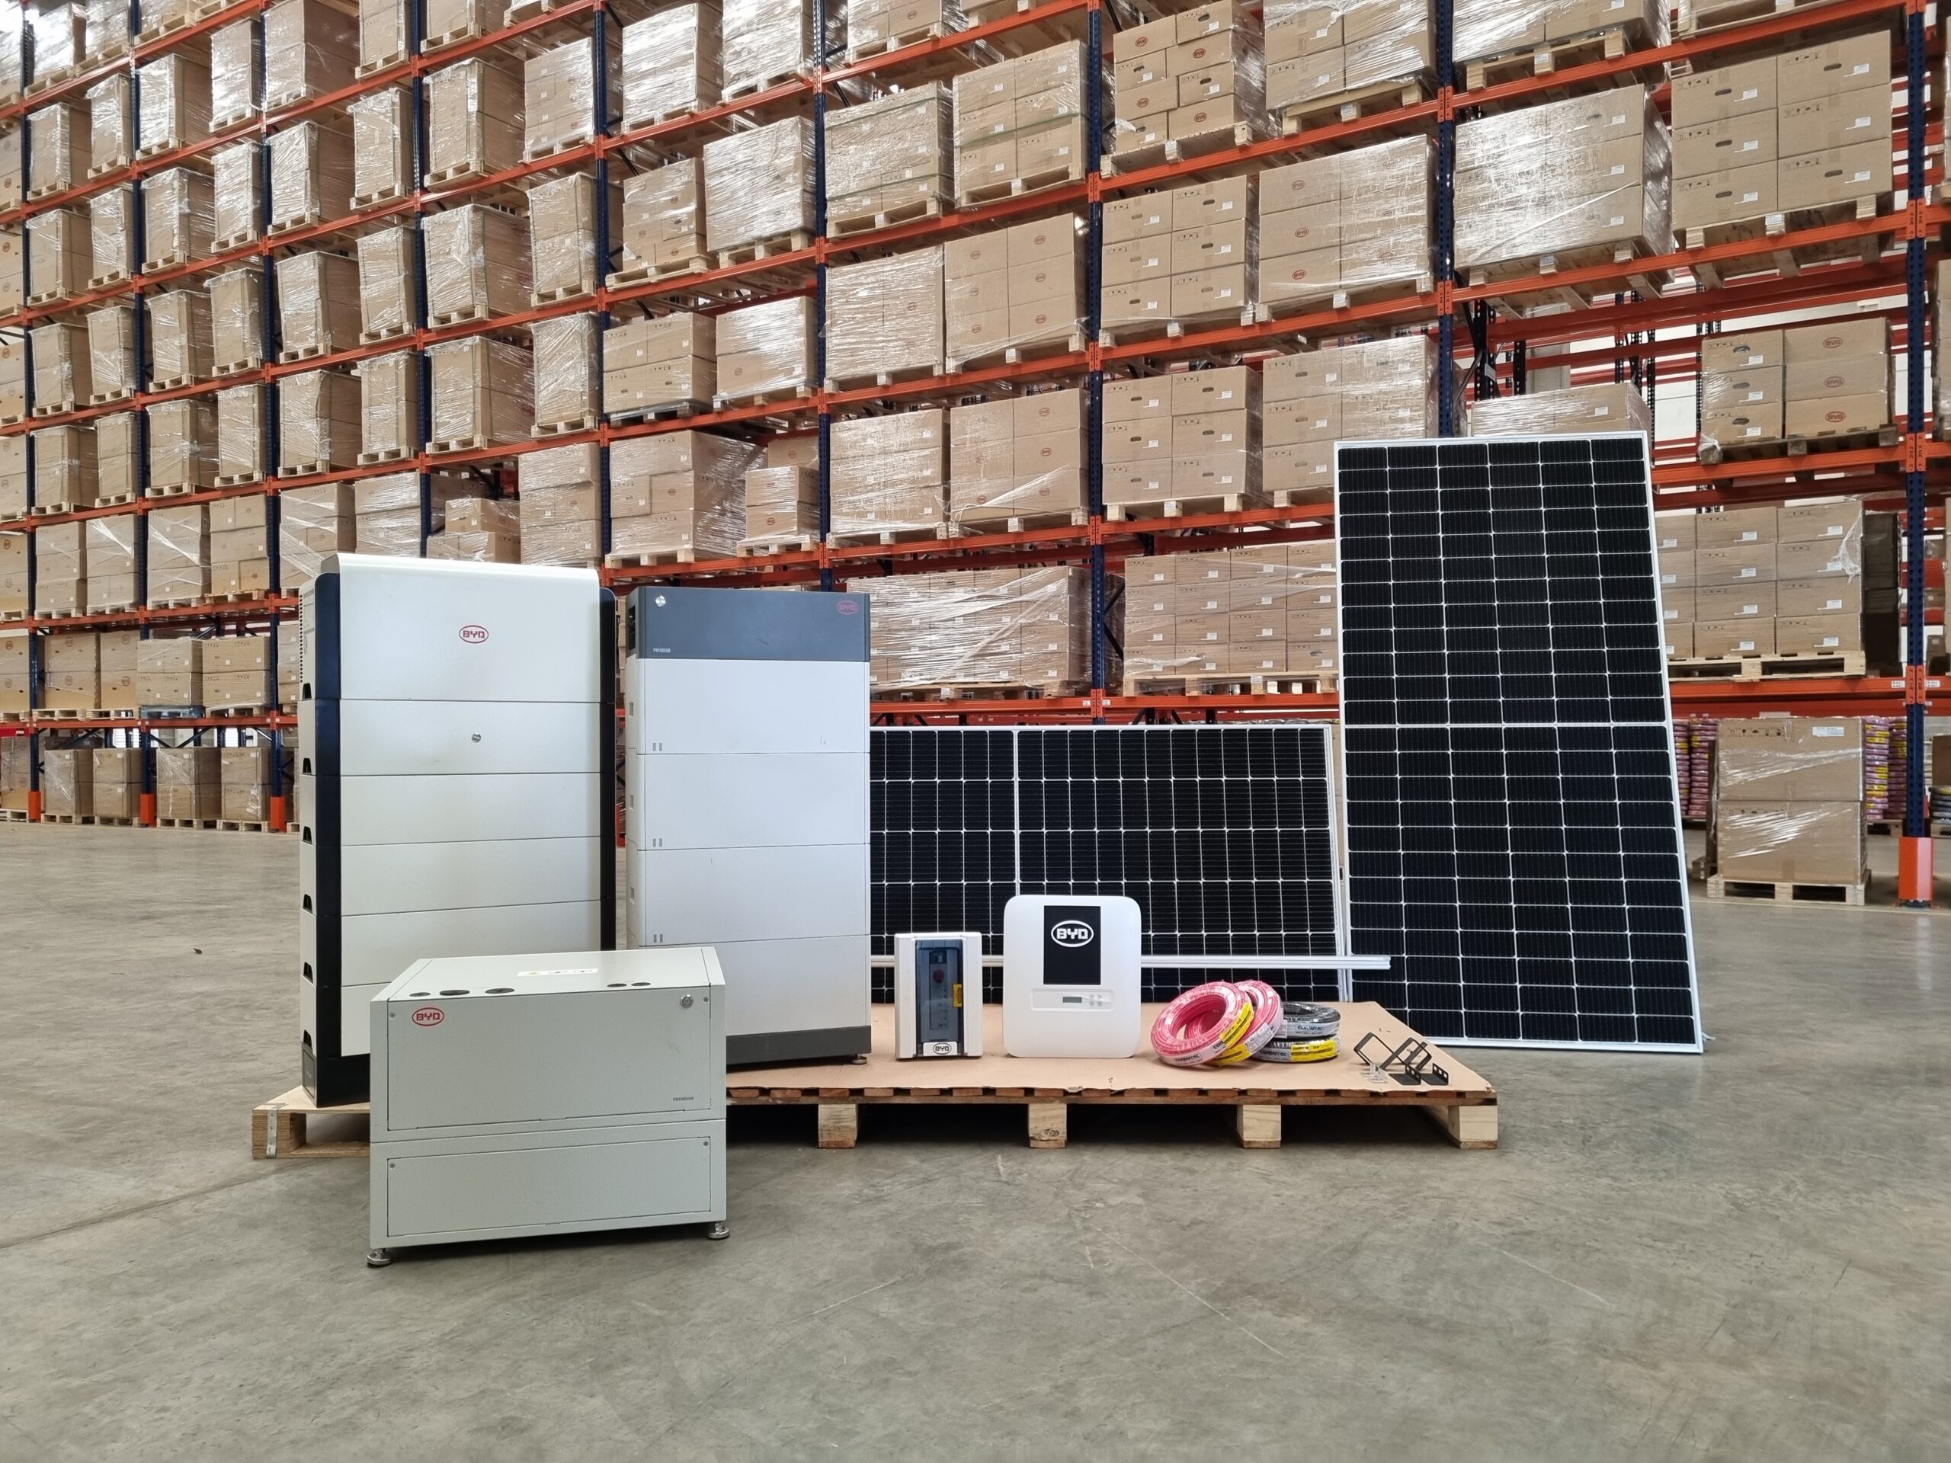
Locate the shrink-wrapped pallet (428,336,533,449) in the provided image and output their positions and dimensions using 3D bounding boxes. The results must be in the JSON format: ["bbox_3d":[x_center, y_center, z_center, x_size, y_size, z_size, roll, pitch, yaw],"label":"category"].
[{"bbox_3d":[-4.824,-3.302,14.892,0.786,1.055,1.150,-1,0,31],"label":"shrink-wrapped pallet"}]

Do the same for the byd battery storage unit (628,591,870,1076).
[{"bbox_3d":[-0.597,0.246,3.819,0.585,1.193,0.298,-1,0,-18],"label":"byd battery storage unit"}]

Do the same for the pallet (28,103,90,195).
[{"bbox_3d":[-10.498,-6.742,17.456,0.682,0.959,1.080,-1,0,31],"label":"pallet"}]

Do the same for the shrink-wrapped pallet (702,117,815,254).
[{"bbox_3d":[-1.515,-4.319,12.195,0.990,1.030,1.050,-1,0,31],"label":"shrink-wrapped pallet"}]

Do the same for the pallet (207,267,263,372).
[{"bbox_3d":[-8.149,-4.612,17.174,0.820,1.110,1.180,-1,0,32],"label":"pallet"}]

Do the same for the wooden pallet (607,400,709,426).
[{"bbox_3d":[-2.492,-2.687,12.880,0.920,0.125,1.030,-1,0,31],"label":"wooden pallet"}]

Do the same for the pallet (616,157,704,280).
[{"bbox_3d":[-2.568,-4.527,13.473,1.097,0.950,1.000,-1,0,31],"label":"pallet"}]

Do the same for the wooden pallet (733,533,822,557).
[{"bbox_3d":[-1.431,-1.567,12.838,0.805,0.124,1.061,-1,0,32],"label":"wooden pallet"}]

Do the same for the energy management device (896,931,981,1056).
[{"bbox_3d":[-0.097,0.703,3.910,0.225,0.315,0.110,-1,0,-4],"label":"energy management device"}]

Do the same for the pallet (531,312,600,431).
[{"bbox_3d":[-3.556,-3.313,14.134,0.785,1.051,1.150,-1,0,31],"label":"pallet"}]

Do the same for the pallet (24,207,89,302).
[{"bbox_3d":[-10.766,-5.595,17.799,0.760,1.030,1.030,-1,0,31],"label":"pallet"}]

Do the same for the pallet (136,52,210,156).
[{"bbox_3d":[-9.254,-7.298,17.643,0.803,1.058,1.200,-1,0,31],"label":"pallet"}]

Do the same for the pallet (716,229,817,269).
[{"bbox_3d":[-1.501,-4.154,13.092,0.960,0.140,1.100,-1,0,32],"label":"pallet"}]

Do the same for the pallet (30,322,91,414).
[{"bbox_3d":[-11.241,-4.499,18.759,0.814,1.070,1.150,-1,0,31],"label":"pallet"}]

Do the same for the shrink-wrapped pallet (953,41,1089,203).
[{"bbox_3d":[0.564,-4.257,10.722,1.027,0.933,1.050,-1,0,31],"label":"shrink-wrapped pallet"}]

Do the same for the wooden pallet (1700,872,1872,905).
[{"bbox_3d":[4.635,0.856,8.305,0.744,0.117,0.970,-1,0,34],"label":"wooden pallet"}]

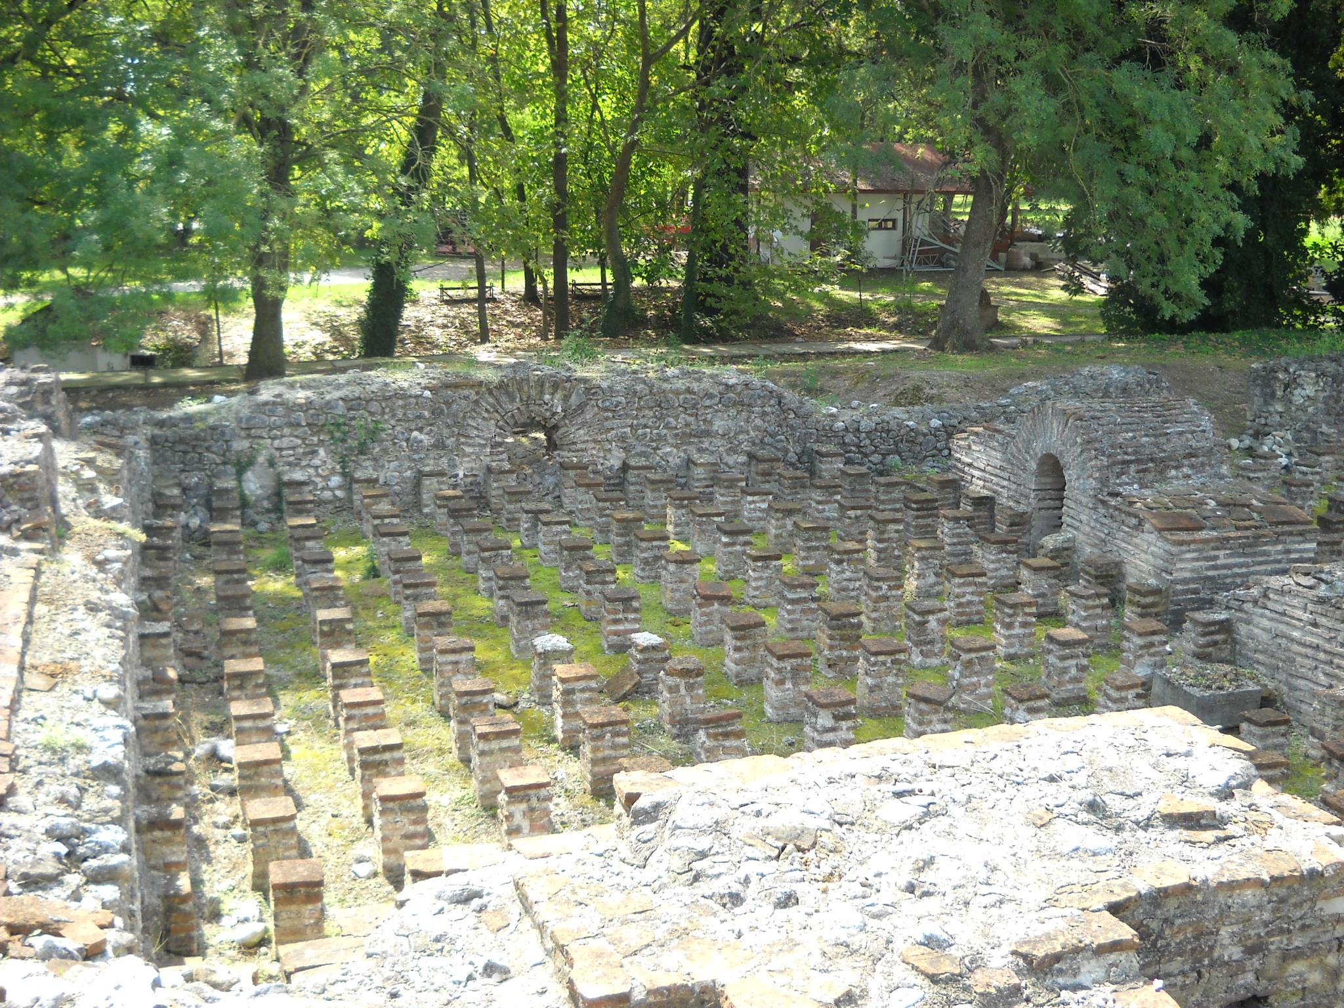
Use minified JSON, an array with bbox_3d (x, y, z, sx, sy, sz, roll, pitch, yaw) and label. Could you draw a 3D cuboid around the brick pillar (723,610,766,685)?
[{"bbox_3d":[0.663,1.341,14.720,0.329,0.558,0.315,-4,15,-17],"label":"brick pillar"}]

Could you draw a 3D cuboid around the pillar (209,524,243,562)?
[{"bbox_3d":[-4.380,0.545,15.699,0.307,0.528,0.290,-3,15,-17],"label":"pillar"}]

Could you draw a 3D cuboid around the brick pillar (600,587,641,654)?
[{"bbox_3d":[-0.456,1.053,14.366,0.301,0.507,0.292,-4,14,-17],"label":"brick pillar"}]

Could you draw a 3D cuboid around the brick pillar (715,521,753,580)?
[{"bbox_3d":[0.698,0.540,17.894,0.329,0.549,0.315,-4,15,-17],"label":"brick pillar"}]

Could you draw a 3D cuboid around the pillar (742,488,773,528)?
[{"bbox_3d":[1.136,0.068,21.510,0.331,0.504,0.331,-3,16,-17],"label":"pillar"}]

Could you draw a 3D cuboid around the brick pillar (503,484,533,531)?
[{"bbox_3d":[-1.764,0.049,18.132,0.275,0.456,0.275,-4,14,-17],"label":"brick pillar"}]

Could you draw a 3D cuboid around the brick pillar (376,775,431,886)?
[{"bbox_3d":[-1.833,2.201,10.783,0.312,0.620,0.312,-4,15,-17],"label":"brick pillar"}]

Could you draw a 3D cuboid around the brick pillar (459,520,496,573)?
[{"bbox_3d":[-1.988,0.446,16.262,0.307,0.476,0.290,-3,15,-17],"label":"brick pillar"}]

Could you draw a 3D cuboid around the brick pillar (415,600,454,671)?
[{"bbox_3d":[-2.253,1.244,15.072,0.329,0.576,0.315,-4,15,-17],"label":"brick pillar"}]

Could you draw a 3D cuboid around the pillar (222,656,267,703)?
[{"bbox_3d":[-3.281,1.470,12.248,0.307,0.489,0.290,-3,15,-17],"label":"pillar"}]

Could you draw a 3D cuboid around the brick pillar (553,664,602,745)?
[{"bbox_3d":[-0.733,1.520,12.111,0.307,0.546,0.290,-3,15,-17],"label":"brick pillar"}]

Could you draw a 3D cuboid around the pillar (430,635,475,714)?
[{"bbox_3d":[-2.074,1.634,15.165,0.331,0.620,0.331,-3,16,-17],"label":"pillar"}]

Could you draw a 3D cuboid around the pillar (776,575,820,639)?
[{"bbox_3d":[1.150,0.932,14.486,0.300,0.504,0.280,-3,16,-17],"label":"pillar"}]

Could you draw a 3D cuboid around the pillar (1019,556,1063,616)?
[{"bbox_3d":[3.756,0.866,16.256,0.312,0.530,0.312,-4,15,-17],"label":"pillar"}]

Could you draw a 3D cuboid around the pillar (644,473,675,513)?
[{"bbox_3d":[-0.156,-0.075,20.381,0.329,0.522,0.315,-4,15,-17],"label":"pillar"}]

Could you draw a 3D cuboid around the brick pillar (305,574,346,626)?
[{"bbox_3d":[-3.254,0.974,15.014,0.322,0.513,0.322,-4,15,-17],"label":"brick pillar"}]

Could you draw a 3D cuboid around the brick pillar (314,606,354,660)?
[{"bbox_3d":[-2.885,1.192,13.651,0.284,0.516,0.284,-4,14,-17],"label":"brick pillar"}]

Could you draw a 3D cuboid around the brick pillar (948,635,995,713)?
[{"bbox_3d":[2.863,1.616,15.219,0.319,0.635,0.319,-5,16,-17],"label":"brick pillar"}]

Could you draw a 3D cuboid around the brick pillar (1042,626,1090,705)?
[{"bbox_3d":[3.281,1.340,13.293,0.307,0.521,0.290,-3,15,-17],"label":"brick pillar"}]

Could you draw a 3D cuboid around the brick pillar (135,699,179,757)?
[{"bbox_3d":[-3.903,1.817,12.121,0.312,0.575,0.312,-4,15,-17],"label":"brick pillar"}]

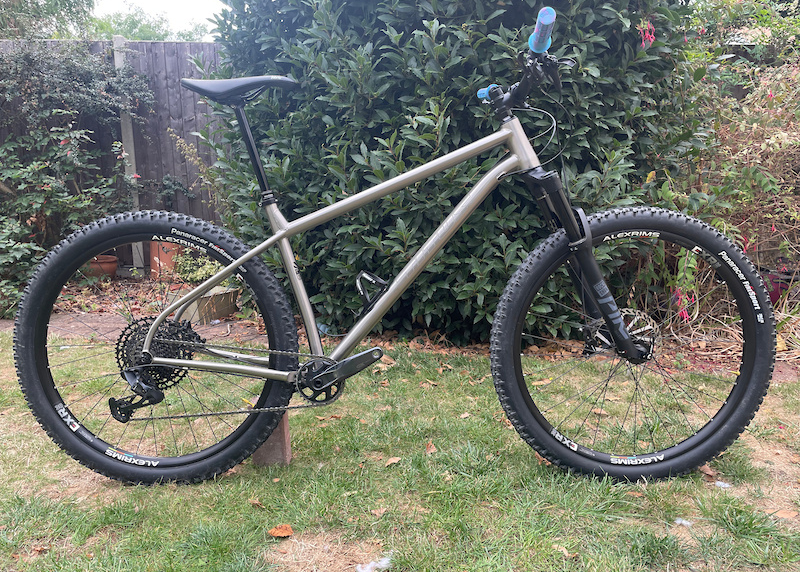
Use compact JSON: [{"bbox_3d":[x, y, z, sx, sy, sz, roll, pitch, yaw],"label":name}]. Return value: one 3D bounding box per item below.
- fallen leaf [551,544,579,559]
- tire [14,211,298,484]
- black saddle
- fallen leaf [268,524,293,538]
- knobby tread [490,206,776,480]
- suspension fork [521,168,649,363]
[{"bbox_3d":[0.361,0.580,1.315,0.057,0.015,0.036,-3,10,-15],"label":"fallen leaf"},{"bbox_3d":[-0.637,0.178,1.585,0.742,0.742,0.061,-1,8,0],"label":"tire"},{"bbox_3d":[-0.396,-0.485,1.492,0.285,0.078,0.145,-1,8,0],"label":"black saddle"},{"bbox_3d":[-0.278,0.571,1.398,0.060,0.016,0.045,-1,10,0],"label":"fallen leaf"},{"bbox_3d":[0.611,0.167,1.583,0.742,0.742,0.061,-1,8,0],"label":"knobby tread"},{"bbox_3d":[0.473,-0.054,1.552,0.116,0.560,0.175,-23,7,3],"label":"suspension fork"}]

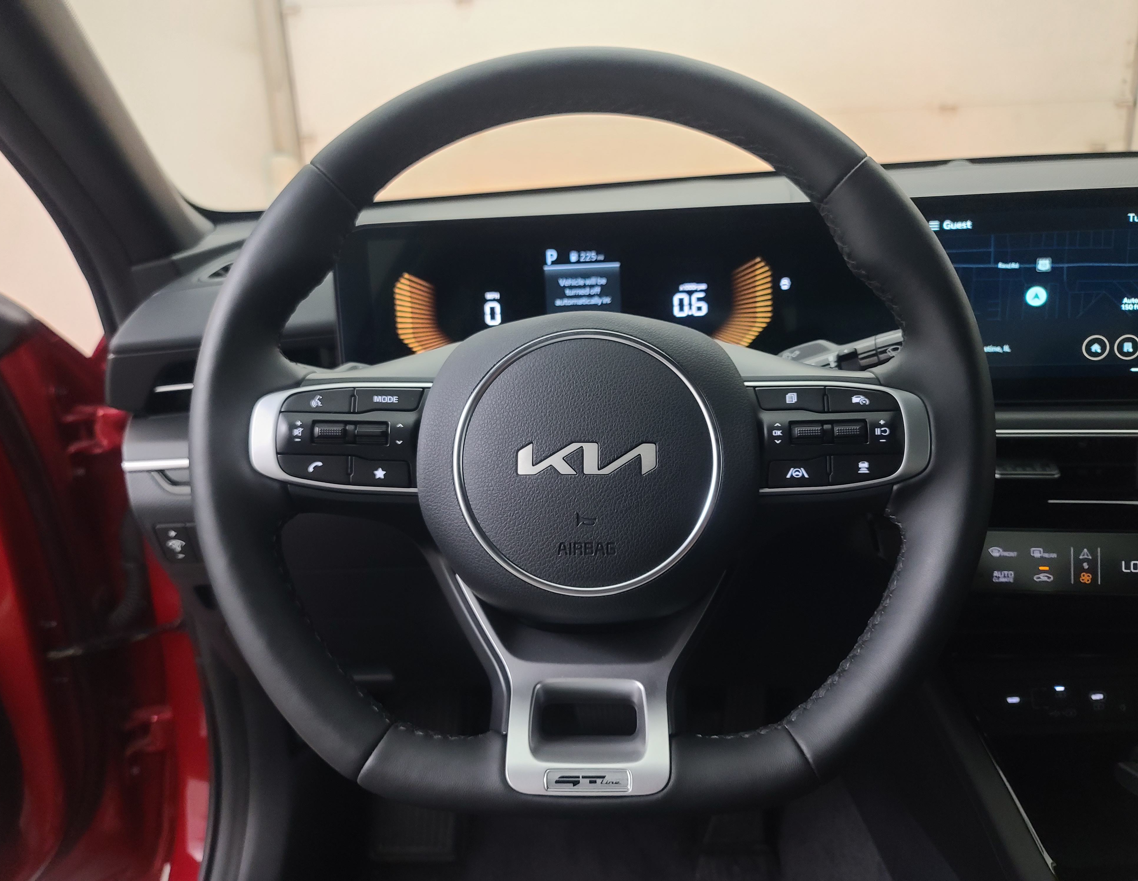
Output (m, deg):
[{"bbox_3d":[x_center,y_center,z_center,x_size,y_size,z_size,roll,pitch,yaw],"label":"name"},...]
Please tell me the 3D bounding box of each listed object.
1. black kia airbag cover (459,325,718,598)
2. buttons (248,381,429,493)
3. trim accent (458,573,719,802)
[{"bbox_3d":[0.008,0.011,0.398,0.123,0.123,0.030,0,-6,0],"label":"black kia airbag cover"},{"bbox_3d":[-0.104,-0.001,0.389,0.084,0.052,0.022,0,-7,0],"label":"buttons"},{"bbox_3d":[0.007,0.108,0.381,0.118,0.094,0.030,0,-7,0],"label":"trim accent"}]

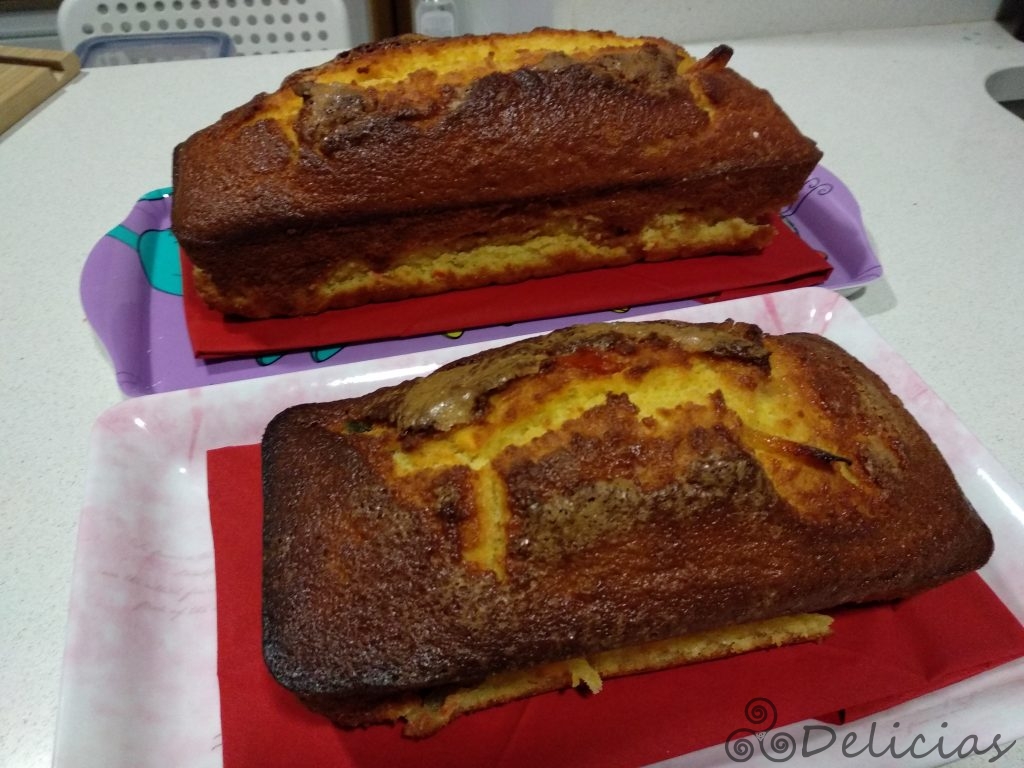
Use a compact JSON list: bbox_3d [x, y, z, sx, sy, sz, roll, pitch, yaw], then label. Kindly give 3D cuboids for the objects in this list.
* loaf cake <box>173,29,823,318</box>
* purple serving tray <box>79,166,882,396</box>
[{"bbox_3d":[-0.006,-0.119,0.387,0.311,0.107,0.096,-10,46,-14],"label":"loaf cake"},{"bbox_3d":[-0.002,-0.086,0.462,0.463,0.022,0.197,-9,46,-13],"label":"purple serving tray"}]

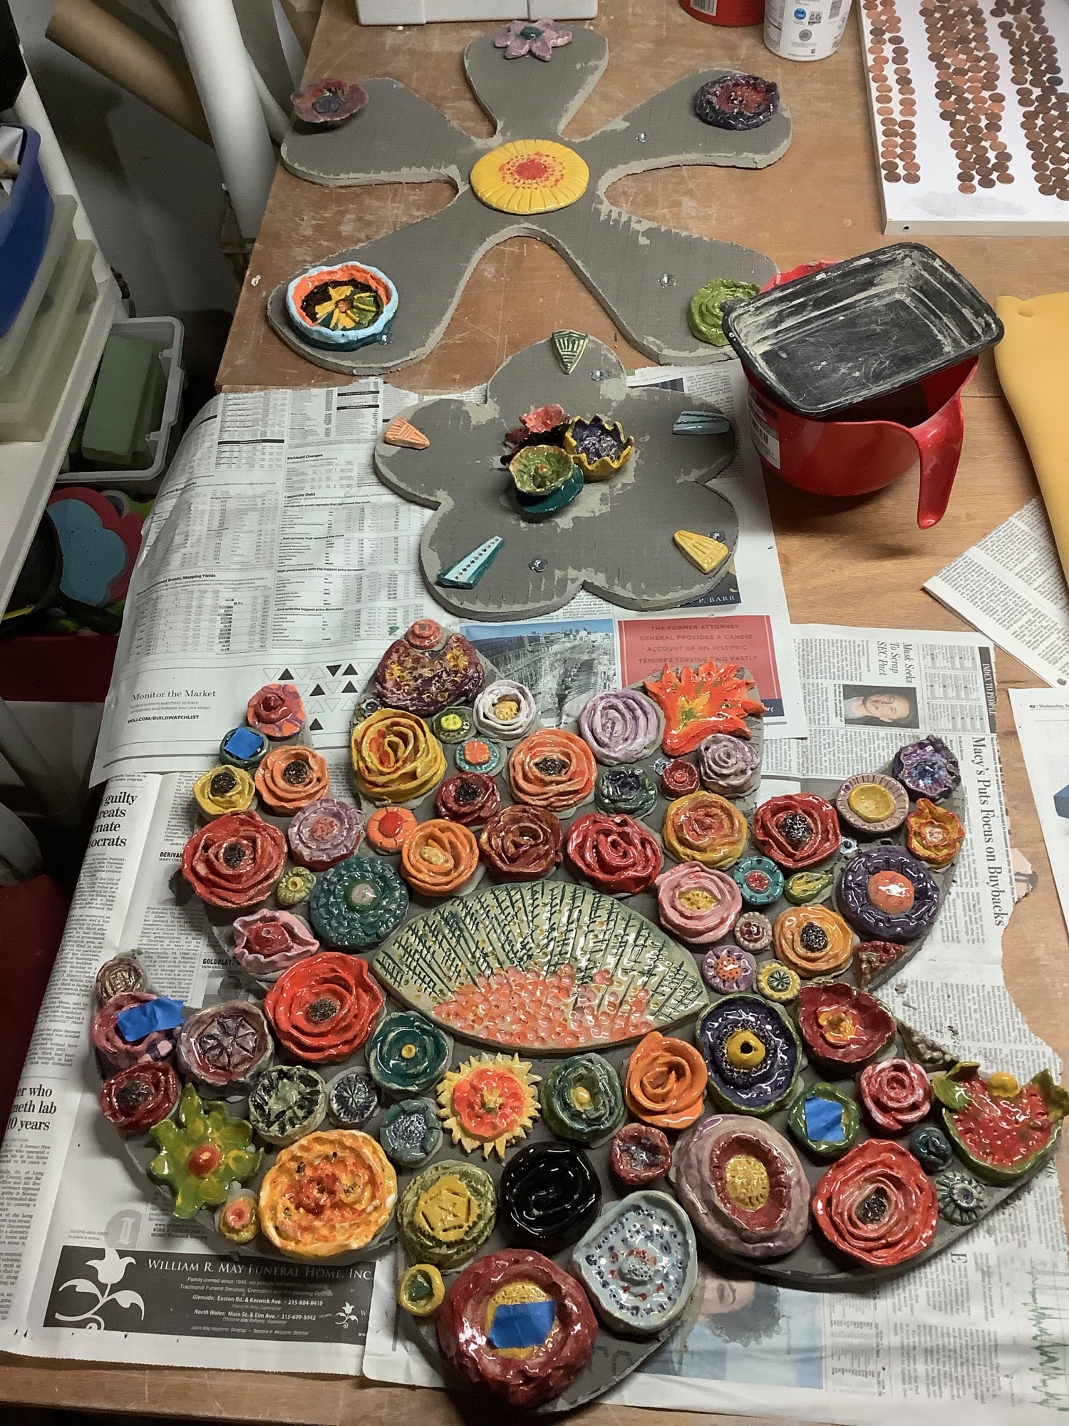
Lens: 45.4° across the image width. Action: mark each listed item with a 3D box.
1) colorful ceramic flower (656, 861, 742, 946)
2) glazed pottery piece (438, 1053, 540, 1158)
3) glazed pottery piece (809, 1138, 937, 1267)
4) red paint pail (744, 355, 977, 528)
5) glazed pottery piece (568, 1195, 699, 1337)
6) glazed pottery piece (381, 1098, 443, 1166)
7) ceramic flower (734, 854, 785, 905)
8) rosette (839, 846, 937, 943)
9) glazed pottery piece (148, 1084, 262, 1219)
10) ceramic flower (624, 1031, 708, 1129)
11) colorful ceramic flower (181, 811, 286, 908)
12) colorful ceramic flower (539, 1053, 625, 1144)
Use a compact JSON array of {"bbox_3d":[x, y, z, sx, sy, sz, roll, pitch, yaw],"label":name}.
[{"bbox_3d":[0.124,0.142,0.963,0.063,0.026,0.065,-2,56,2],"label":"colorful ceramic flower"},{"bbox_3d":[-0.032,0.272,0.888,0.071,0.020,0.071,-2,56,2],"label":"glazed pottery piece"},{"bbox_3d":[0.217,0.319,0.826,0.079,0.032,0.078,-5,57,0],"label":"glazed pottery piece"},{"bbox_3d":[0.285,-0.272,1.154,0.185,0.147,0.240,-28,60,-14],"label":"red paint pail"},{"bbox_3d":[0.065,0.352,0.813,0.079,0.026,0.079,-4,57,0],"label":"glazed pottery piece"},{"bbox_3d":[-0.083,0.284,0.868,0.042,0.019,0.044,-4,57,0],"label":"glazed pottery piece"},{"bbox_3d":[0.172,0.127,0.978,0.038,0.013,0.038,-2,56,2],"label":"ceramic flower"},{"bbox_3d":[0.264,0.133,0.950,0.071,0.021,0.072,-2,58,2],"label":"rosette"},{"bbox_3d":[-0.227,0.303,0.885,0.080,0.024,0.090,-4,57,0],"label":"glazed pottery piece"},{"bbox_3d":[0.090,0.250,0.877,0.057,0.032,0.063,-5,57,0],"label":"ceramic flower"},{"bbox_3d":[-0.236,0.115,1.007,0.084,0.025,0.085,-4,57,0],"label":"colorful ceramic flower"},{"bbox_3d":[0.033,0.268,0.895,0.059,0.025,0.060,-4,57,0],"label":"colorful ceramic flower"}]

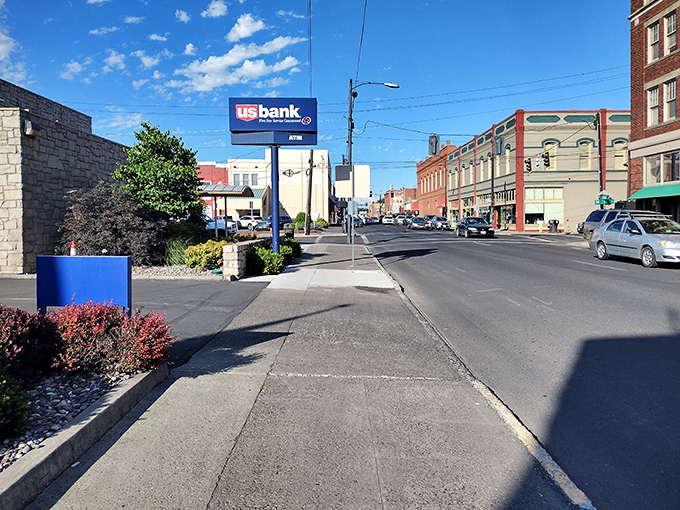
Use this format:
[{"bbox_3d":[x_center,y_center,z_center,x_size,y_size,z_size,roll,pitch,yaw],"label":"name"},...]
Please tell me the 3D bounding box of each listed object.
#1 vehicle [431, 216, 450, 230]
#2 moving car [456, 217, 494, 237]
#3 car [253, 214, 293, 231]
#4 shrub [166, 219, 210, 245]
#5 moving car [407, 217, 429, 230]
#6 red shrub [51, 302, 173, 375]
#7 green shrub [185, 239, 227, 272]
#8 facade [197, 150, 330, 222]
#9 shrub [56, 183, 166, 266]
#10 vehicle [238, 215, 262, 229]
[{"bbox_3d":[11.600,-3.686,60.944,1.780,1.500,4.400,0,4,1],"label":"vehicle"},{"bbox_3d":[9.700,-1.966,38.448,1.770,1.410,4.600,0,4,1],"label":"moving car"},{"bbox_3d":[-7.642,-3.639,60.500,1.870,1.730,4.700,2,4,31],"label":"car"},{"bbox_3d":[-5.284,-0.645,18.500,1.500,1.200,1.350,0,4,0],"label":"shrub"},{"bbox_3d":[8.362,-3.326,56.000,1.800,1.450,4.700,0,4,0],"label":"moving car"},{"bbox_3d":[-2.288,0.794,5.300,1.120,0.570,0.850,0,4,0],"label":"red shrub"},{"bbox_3d":[-3.736,-0.014,14.900,1.200,0.820,1.050,0,4,0],"label":"green shrub"},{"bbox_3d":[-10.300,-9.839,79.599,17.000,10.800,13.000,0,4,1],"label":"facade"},{"bbox_3d":[-6.950,-1.004,16.308,3.300,2.480,2.900,0,4,1],"label":"shrub"},{"bbox_3d":[-11.127,-3.891,64.500,1.860,1.700,4.600,-4,5,-44],"label":"vehicle"}]

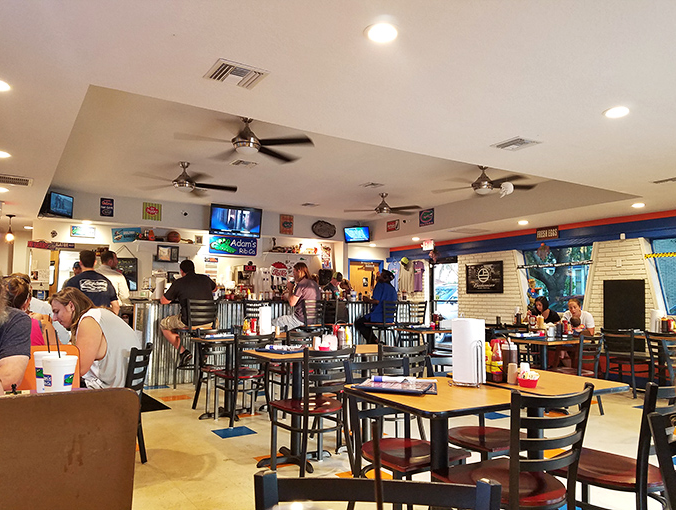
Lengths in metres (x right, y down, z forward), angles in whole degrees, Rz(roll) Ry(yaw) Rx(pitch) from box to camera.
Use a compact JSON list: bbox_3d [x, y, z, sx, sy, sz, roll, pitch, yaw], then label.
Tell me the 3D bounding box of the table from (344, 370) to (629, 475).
[{"bbox_3d":[0.693,1.005,2.421,1.230,0.755,0.710,3,-6,-29],"label":"table"}]

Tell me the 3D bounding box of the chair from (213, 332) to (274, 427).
[{"bbox_3d":[-0.917,1.188,4.995,0.430,0.850,0.470,3,-6,-33],"label":"chair"}]

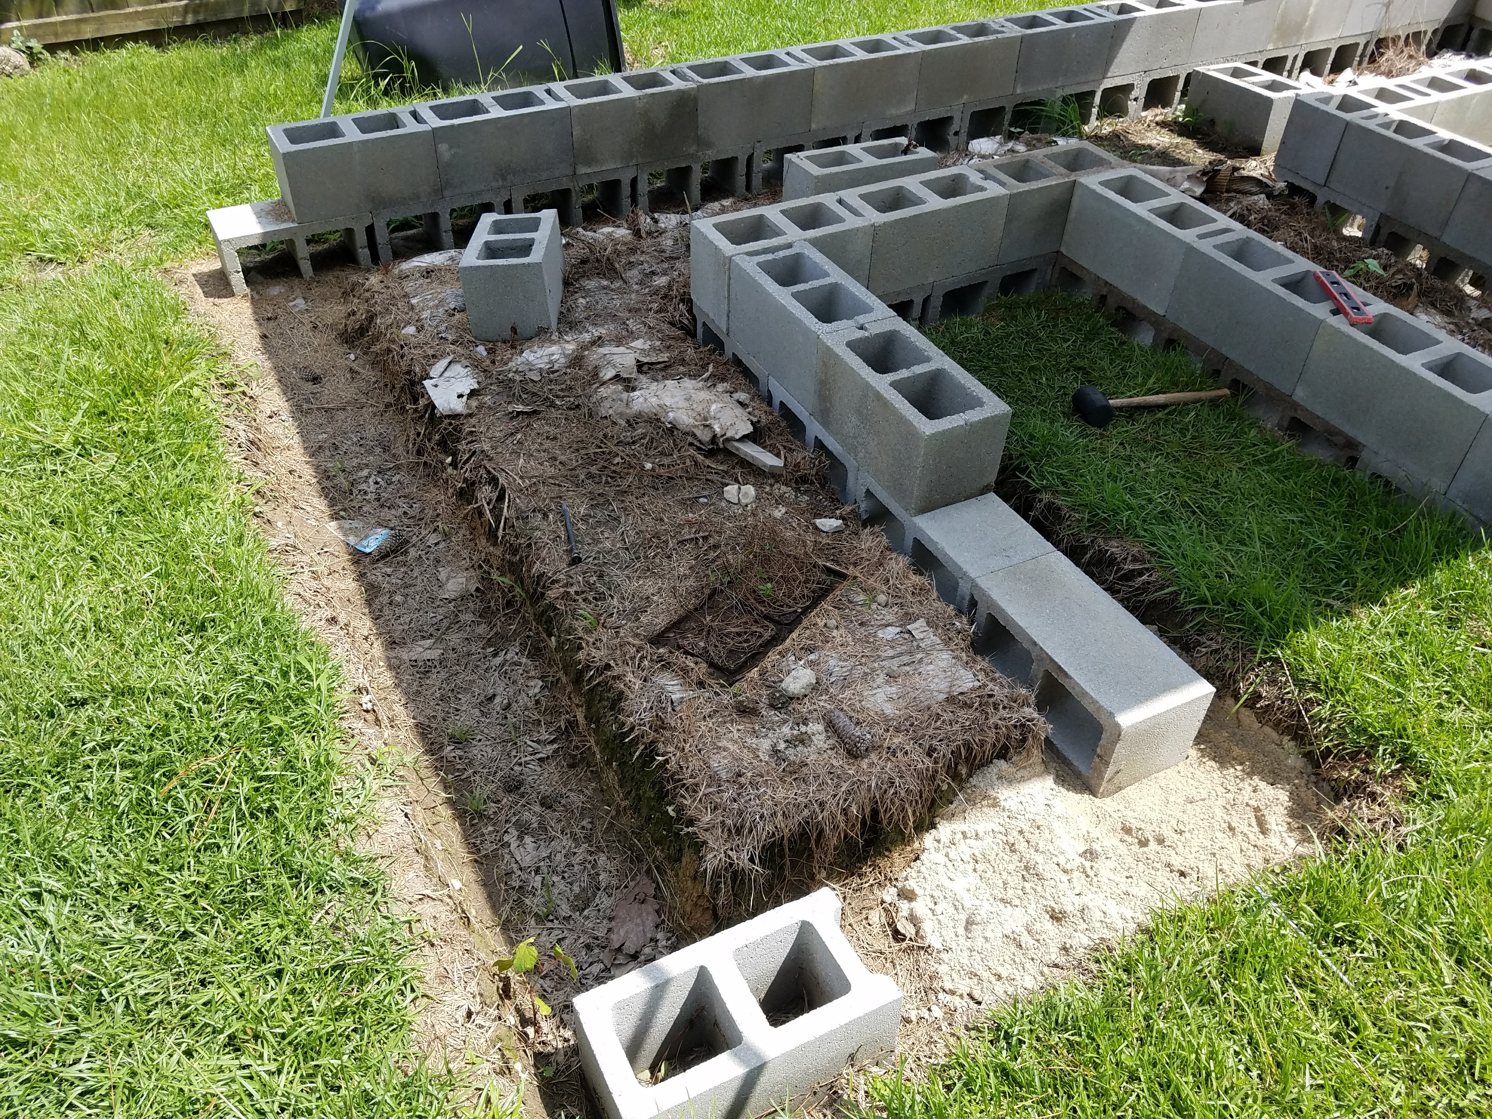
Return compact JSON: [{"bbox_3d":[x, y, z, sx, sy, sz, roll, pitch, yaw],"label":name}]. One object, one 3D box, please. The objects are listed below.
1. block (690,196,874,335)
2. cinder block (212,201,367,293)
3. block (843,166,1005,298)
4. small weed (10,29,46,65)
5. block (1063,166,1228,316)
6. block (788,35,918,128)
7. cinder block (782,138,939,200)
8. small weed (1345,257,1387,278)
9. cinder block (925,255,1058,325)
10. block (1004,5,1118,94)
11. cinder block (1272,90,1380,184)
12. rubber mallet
[{"bbox_3d":[0.091,-0.733,2.753,0.397,0.194,0.194,-18,45,-21],"label":"block"},{"bbox_3d":[-1.260,-0.893,3.171,0.397,0.194,0.194,-18,44,-20],"label":"cinder block"},{"bbox_3d":[0.445,-0.850,2.894,0.397,0.194,0.194,-18,45,-21],"label":"block"},{"bbox_3d":[-2.790,-1.990,4.354,0.125,0.120,0.120,-21,46,-24],"label":"small weed"},{"bbox_3d":[1.033,-0.817,2.868,0.194,0.195,0.397,-18,45,-21],"label":"block"},{"bbox_3d":[0.344,-1.552,3.642,0.397,0.195,0.194,-18,45,-21],"label":"block"},{"bbox_3d":[0.335,-1.094,3.305,0.397,0.195,0.194,-15,44,-18],"label":"cinder block"},{"bbox_3d":[1.693,-0.798,3.063,0.110,0.050,0.060,0,41,0],"label":"small weed"},{"bbox_3d":[0.614,-0.757,3.087,0.397,0.194,0.194,-18,44,-21],"label":"cinder block"},{"bbox_3d":[1.056,-1.792,3.944,0.397,0.194,0.194,-18,44,-20],"label":"block"},{"bbox_3d":[1.855,-1.295,3.398,0.397,0.194,0.194,-17,44,-20],"label":"cinder block"},{"bbox_3d":[0.951,-0.373,2.596,0.380,0.066,0.105,-6,41,-11],"label":"rubber mallet"}]

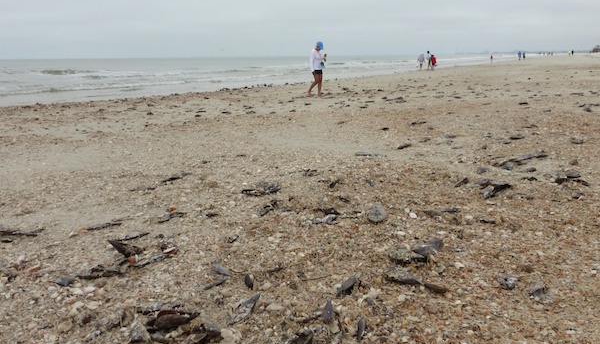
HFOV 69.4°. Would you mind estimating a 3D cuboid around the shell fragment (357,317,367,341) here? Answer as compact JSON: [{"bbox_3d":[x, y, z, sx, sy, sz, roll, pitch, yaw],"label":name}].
[{"bbox_3d":[0.234,0.600,1.646,0.032,0.030,0.115,4,15,16],"label":"shell fragment"}]

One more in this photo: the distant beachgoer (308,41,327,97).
[{"bbox_3d":[0.523,-3.042,12.904,0.550,1.600,0.480,4,16,16],"label":"distant beachgoer"}]

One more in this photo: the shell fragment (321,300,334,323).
[{"bbox_3d":[0.112,0.567,1.756,0.050,0.040,0.120,1,15,7],"label":"shell fragment"}]

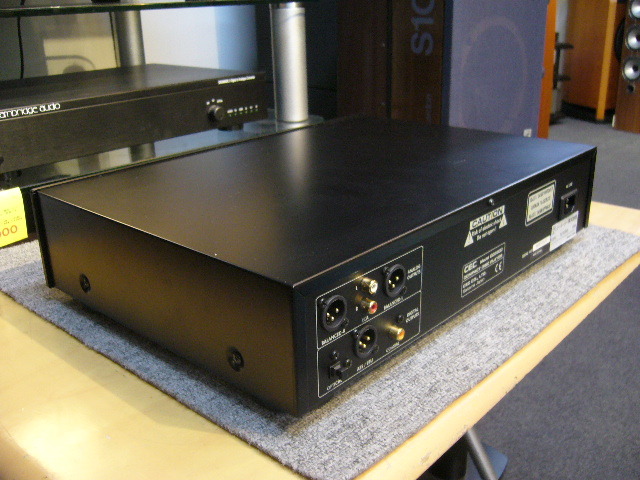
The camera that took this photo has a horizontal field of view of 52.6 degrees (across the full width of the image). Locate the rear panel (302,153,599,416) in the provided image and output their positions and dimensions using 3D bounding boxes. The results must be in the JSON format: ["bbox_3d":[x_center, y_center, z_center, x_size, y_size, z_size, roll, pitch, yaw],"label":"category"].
[{"bbox_3d":[0.131,0.005,0.500,0.022,0.079,0.427,16,26,39],"label":"rear panel"}]

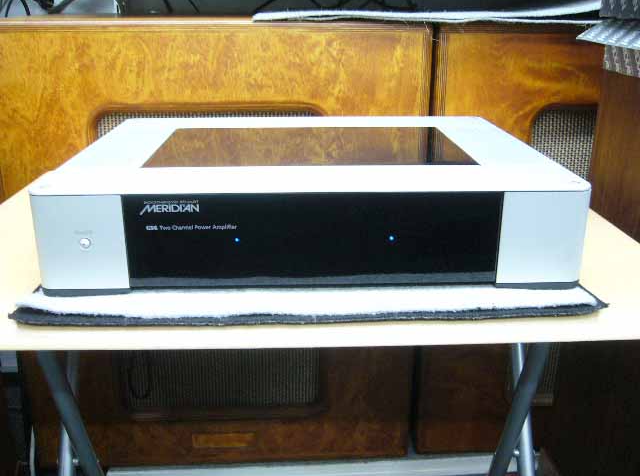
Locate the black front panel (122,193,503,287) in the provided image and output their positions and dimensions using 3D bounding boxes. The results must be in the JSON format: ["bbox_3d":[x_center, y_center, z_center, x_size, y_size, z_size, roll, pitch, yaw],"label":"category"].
[{"bbox_3d":[-0.004,0.001,0.509,0.293,0.076,0.010,-1,20,-2],"label":"black front panel"}]

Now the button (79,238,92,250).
[{"bbox_3d":[-0.180,0.005,0.497,0.010,0.010,0.005,-1,20,-2],"label":"button"}]

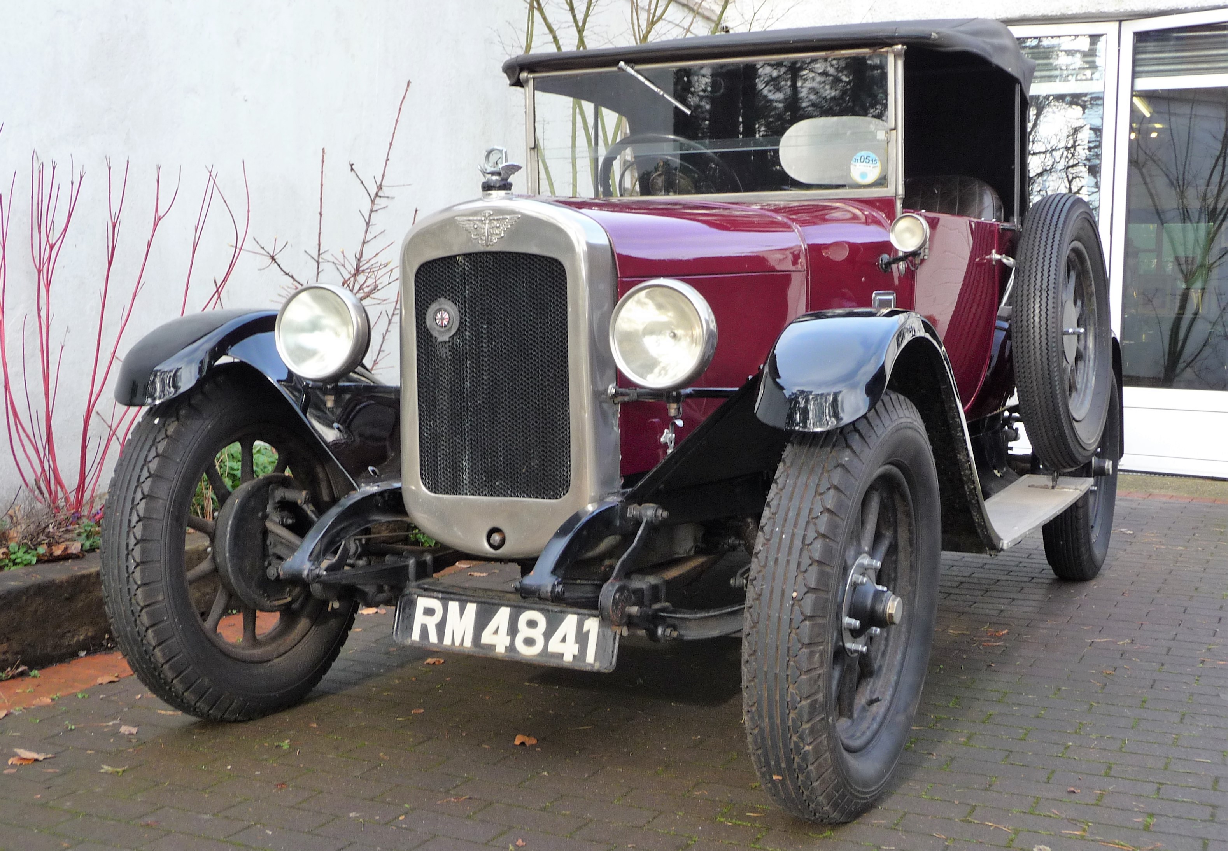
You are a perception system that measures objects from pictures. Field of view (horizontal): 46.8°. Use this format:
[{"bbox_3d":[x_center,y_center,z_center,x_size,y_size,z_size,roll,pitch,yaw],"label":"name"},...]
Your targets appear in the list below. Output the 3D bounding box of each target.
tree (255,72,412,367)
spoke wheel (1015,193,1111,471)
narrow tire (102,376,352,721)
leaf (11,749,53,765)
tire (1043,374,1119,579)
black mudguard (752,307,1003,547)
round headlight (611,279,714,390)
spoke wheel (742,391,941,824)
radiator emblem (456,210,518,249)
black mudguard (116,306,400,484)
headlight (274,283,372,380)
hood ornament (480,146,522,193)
[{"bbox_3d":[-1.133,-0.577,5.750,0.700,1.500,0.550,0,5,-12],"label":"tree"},{"bbox_3d":[1.319,-0.268,4.152,0.148,0.800,0.800,-1,3,29],"label":"spoke wheel"},{"bbox_3d":[-0.831,0.265,3.224,0.158,0.800,0.800,0,3,27],"label":"narrow tire"},{"bbox_3d":[-1.195,0.678,2.905,0.090,0.026,0.060,0,4,-6],"label":"leaf"},{"bbox_3d":[1.696,0.166,5.101,0.155,0.785,0.785,2,4,26],"label":"tire"},{"bbox_3d":[0.544,0.064,2.829,0.285,0.575,1.090,3,5,26],"label":"black mudguard"},{"bbox_3d":[0.112,-0.171,2.643,0.196,0.198,0.155,2,4,26],"label":"round headlight"},{"bbox_3d":[0.438,0.324,2.604,0.158,0.800,0.800,6,6,26],"label":"spoke wheel"},{"bbox_3d":[-0.247,-0.385,2.782,0.147,0.073,0.012,2,4,26],"label":"radiator emblem"},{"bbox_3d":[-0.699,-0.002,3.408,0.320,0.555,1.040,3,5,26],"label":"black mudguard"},{"bbox_3d":[-0.587,-0.196,2.990,0.196,0.198,0.155,2,4,26],"label":"headlight"},{"bbox_3d":[-0.229,-0.508,2.810,0.095,0.092,0.058,2,4,26],"label":"hood ornament"}]

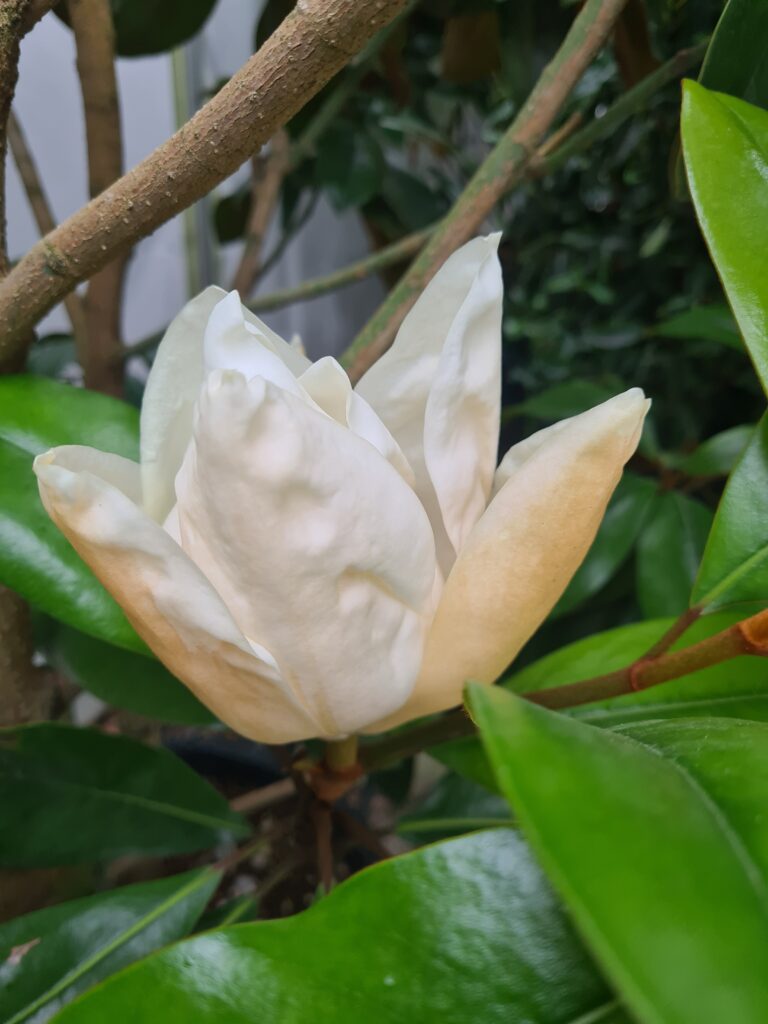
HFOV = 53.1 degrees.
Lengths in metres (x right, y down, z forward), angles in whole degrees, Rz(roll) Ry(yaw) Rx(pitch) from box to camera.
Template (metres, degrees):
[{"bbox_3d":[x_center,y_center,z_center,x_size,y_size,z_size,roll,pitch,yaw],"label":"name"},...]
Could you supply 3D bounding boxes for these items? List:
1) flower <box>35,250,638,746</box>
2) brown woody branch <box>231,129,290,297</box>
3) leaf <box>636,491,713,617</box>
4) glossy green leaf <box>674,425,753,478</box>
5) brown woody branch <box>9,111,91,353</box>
[{"bbox_3d":[-0.013,-0.007,0.240,0.188,0.152,0.165,-1,17,-3],"label":"flower"},{"bbox_3d":[-0.105,-0.252,0.650,0.021,0.143,0.021,10,0,0],"label":"brown woody branch"},{"bbox_3d":[0.227,0.034,0.600,0.058,0.105,0.022,-2,-18,-1],"label":"leaf"},{"bbox_3d":[0.263,-0.049,0.600,0.085,0.022,0.050,-22,42,6],"label":"glossy green leaf"},{"bbox_3d":[-0.262,-0.218,0.600,0.018,0.195,0.018,-17,0,0],"label":"brown woody branch"}]

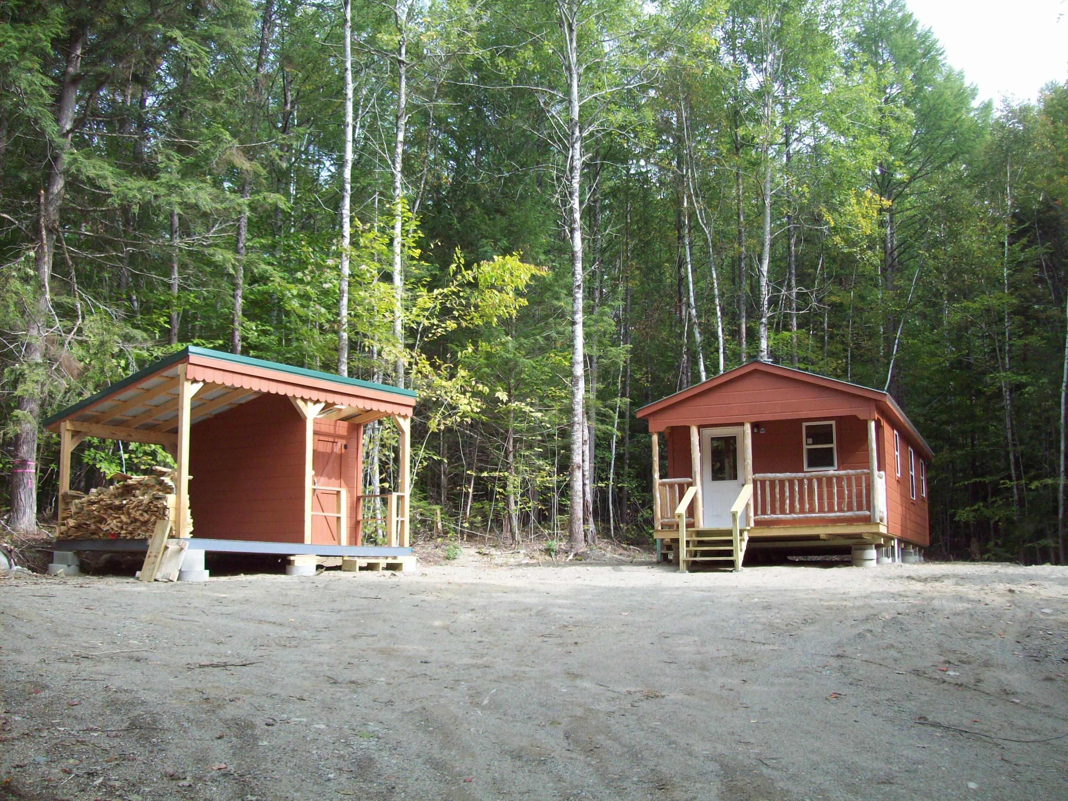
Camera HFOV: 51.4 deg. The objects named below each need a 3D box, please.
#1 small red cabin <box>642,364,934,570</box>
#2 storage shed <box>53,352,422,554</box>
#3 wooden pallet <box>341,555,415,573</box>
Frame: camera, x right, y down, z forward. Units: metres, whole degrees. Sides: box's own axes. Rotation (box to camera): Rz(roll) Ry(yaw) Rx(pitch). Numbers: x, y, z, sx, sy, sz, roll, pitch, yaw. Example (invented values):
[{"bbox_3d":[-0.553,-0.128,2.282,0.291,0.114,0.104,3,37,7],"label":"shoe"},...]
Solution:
[{"bbox_3d":[6.521,1.998,26.265,4.842,4.016,12.000,-4,-10,23],"label":"small red cabin"},{"bbox_3d":[-4.939,1.120,18.783,3.570,2.930,5.080,-6,-11,35],"label":"storage shed"},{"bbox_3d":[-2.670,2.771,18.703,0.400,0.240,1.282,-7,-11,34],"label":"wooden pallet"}]

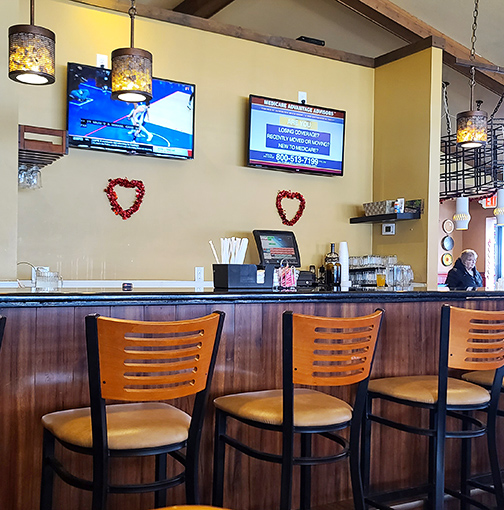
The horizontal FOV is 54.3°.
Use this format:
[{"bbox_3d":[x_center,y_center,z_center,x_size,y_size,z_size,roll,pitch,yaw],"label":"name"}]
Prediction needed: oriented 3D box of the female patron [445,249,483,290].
[{"bbox_3d":[2.430,0.560,5.500,0.500,1.280,0.620,2,-1,-30],"label":"female patron"}]

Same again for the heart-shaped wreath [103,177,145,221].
[{"bbox_3d":[-0.838,-0.369,3.240,0.273,0.280,0.050,2,-1,-27],"label":"heart-shaped wreath"}]

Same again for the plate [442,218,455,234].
[{"bbox_3d":[3.120,-0.447,7.800,0.235,0.235,0.030,2,-1,-27],"label":"plate"}]

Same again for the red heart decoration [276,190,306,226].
[{"bbox_3d":[0.307,-0.362,3.820,0.273,0.280,0.050,2,-1,-27],"label":"red heart decoration"}]

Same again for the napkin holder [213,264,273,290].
[{"bbox_3d":[-0.040,0.103,2.397,0.241,0.108,0.160,2,-1,-28],"label":"napkin holder"}]

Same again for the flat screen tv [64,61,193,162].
[{"bbox_3d":[-0.812,-0.965,3.370,0.870,0.525,0.080,2,3,-28],"label":"flat screen tv"}]

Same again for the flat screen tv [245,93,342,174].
[{"bbox_3d":[0.372,-0.925,3.870,0.870,0.525,0.080,2,2,-27],"label":"flat screen tv"}]

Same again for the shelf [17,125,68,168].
[{"bbox_3d":[-1.225,-0.597,2.780,0.245,0.135,0.500,2,-1,-31],"label":"shelf"}]

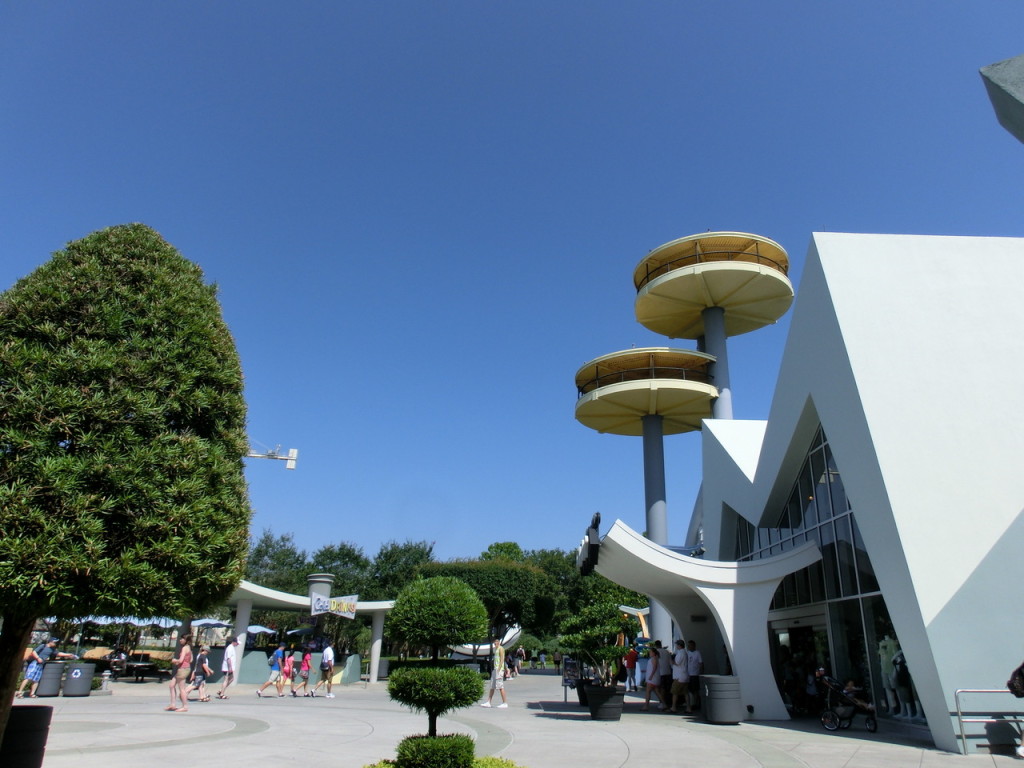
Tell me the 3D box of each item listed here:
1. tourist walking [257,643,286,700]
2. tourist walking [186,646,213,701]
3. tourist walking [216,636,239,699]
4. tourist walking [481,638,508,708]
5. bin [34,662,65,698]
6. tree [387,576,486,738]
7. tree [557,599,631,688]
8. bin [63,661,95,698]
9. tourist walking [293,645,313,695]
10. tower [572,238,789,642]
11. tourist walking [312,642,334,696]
[{"bbox_3d":[-7.896,9.524,23.659,0.900,1.710,0.520,1,-21,0],"label":"tourist walking"},{"bbox_3d":[-9.138,8.628,21.132,0.780,1.530,0.500,1,-21,0],"label":"tourist walking"},{"bbox_3d":[-9.111,9.074,22.718,0.600,1.813,0.520,5,-21,-11],"label":"tourist walking"},{"bbox_3d":[-0.447,7.796,19.157,0.680,1.750,0.520,10,-22,-21],"label":"tourist walking"},{"bbox_3d":[-14.742,9.431,22.621,0.750,0.980,0.700,6,-21,-14],"label":"bin"},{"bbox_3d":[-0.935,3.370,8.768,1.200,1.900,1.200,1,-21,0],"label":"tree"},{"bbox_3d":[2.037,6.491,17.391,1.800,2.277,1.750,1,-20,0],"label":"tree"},{"bbox_3d":[-13.845,9.483,22.739,0.750,0.980,0.700,6,-21,-14],"label":"bin"},{"bbox_3d":[-6.907,9.627,23.819,0.620,1.584,0.460,5,-21,-11],"label":"tourist walking"},{"bbox_3d":[12.214,4.179,46.056,16.000,28.000,13.800,1,-21,0],"label":"tower"},{"bbox_3d":[-6.295,9.513,23.733,0.720,1.747,0.500,5,-21,-11],"label":"tourist walking"}]

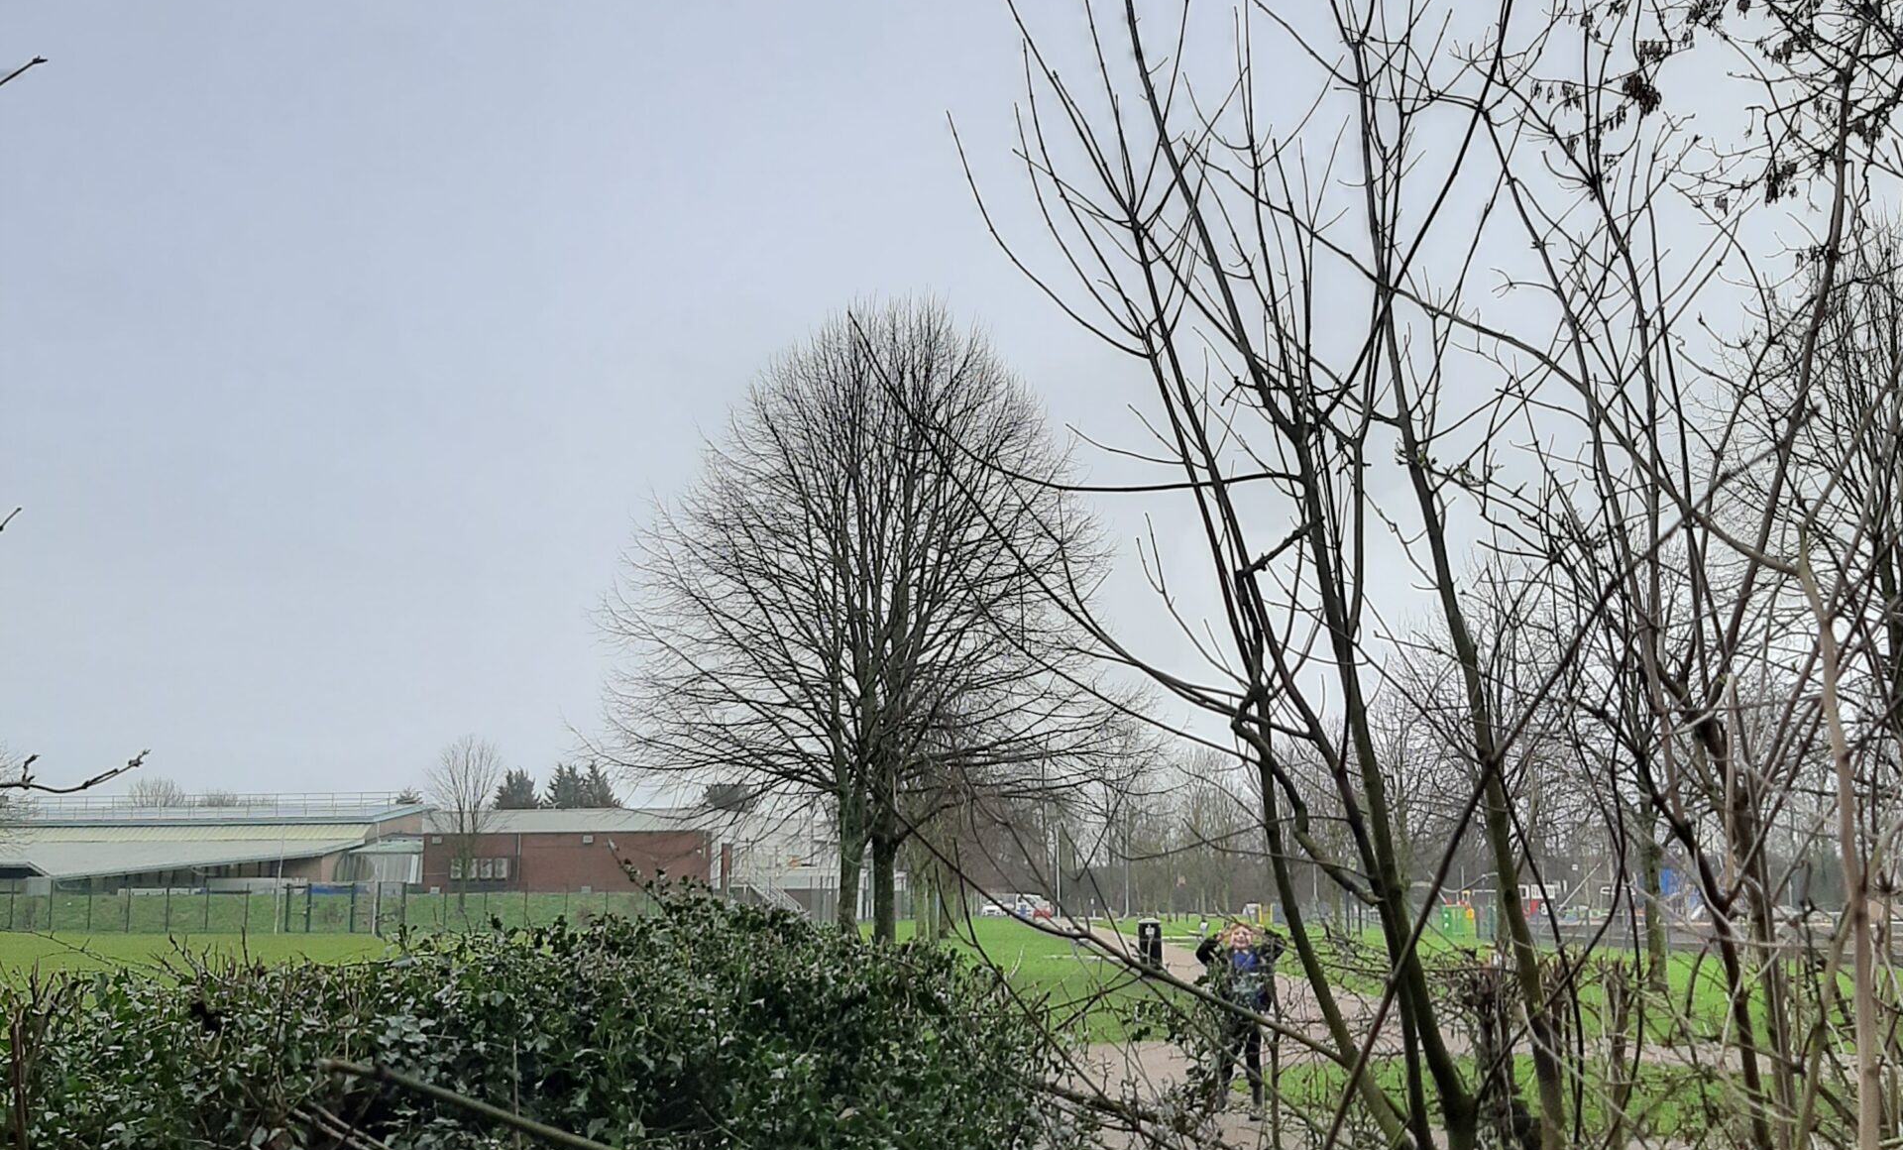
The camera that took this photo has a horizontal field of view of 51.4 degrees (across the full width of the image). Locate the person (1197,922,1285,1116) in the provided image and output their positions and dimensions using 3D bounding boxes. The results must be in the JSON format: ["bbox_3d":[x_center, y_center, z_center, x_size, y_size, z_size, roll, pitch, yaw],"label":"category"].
[{"bbox_3d":[2.094,3.225,14.367,0.604,1.406,0.380,-1,-9,6],"label":"person"}]

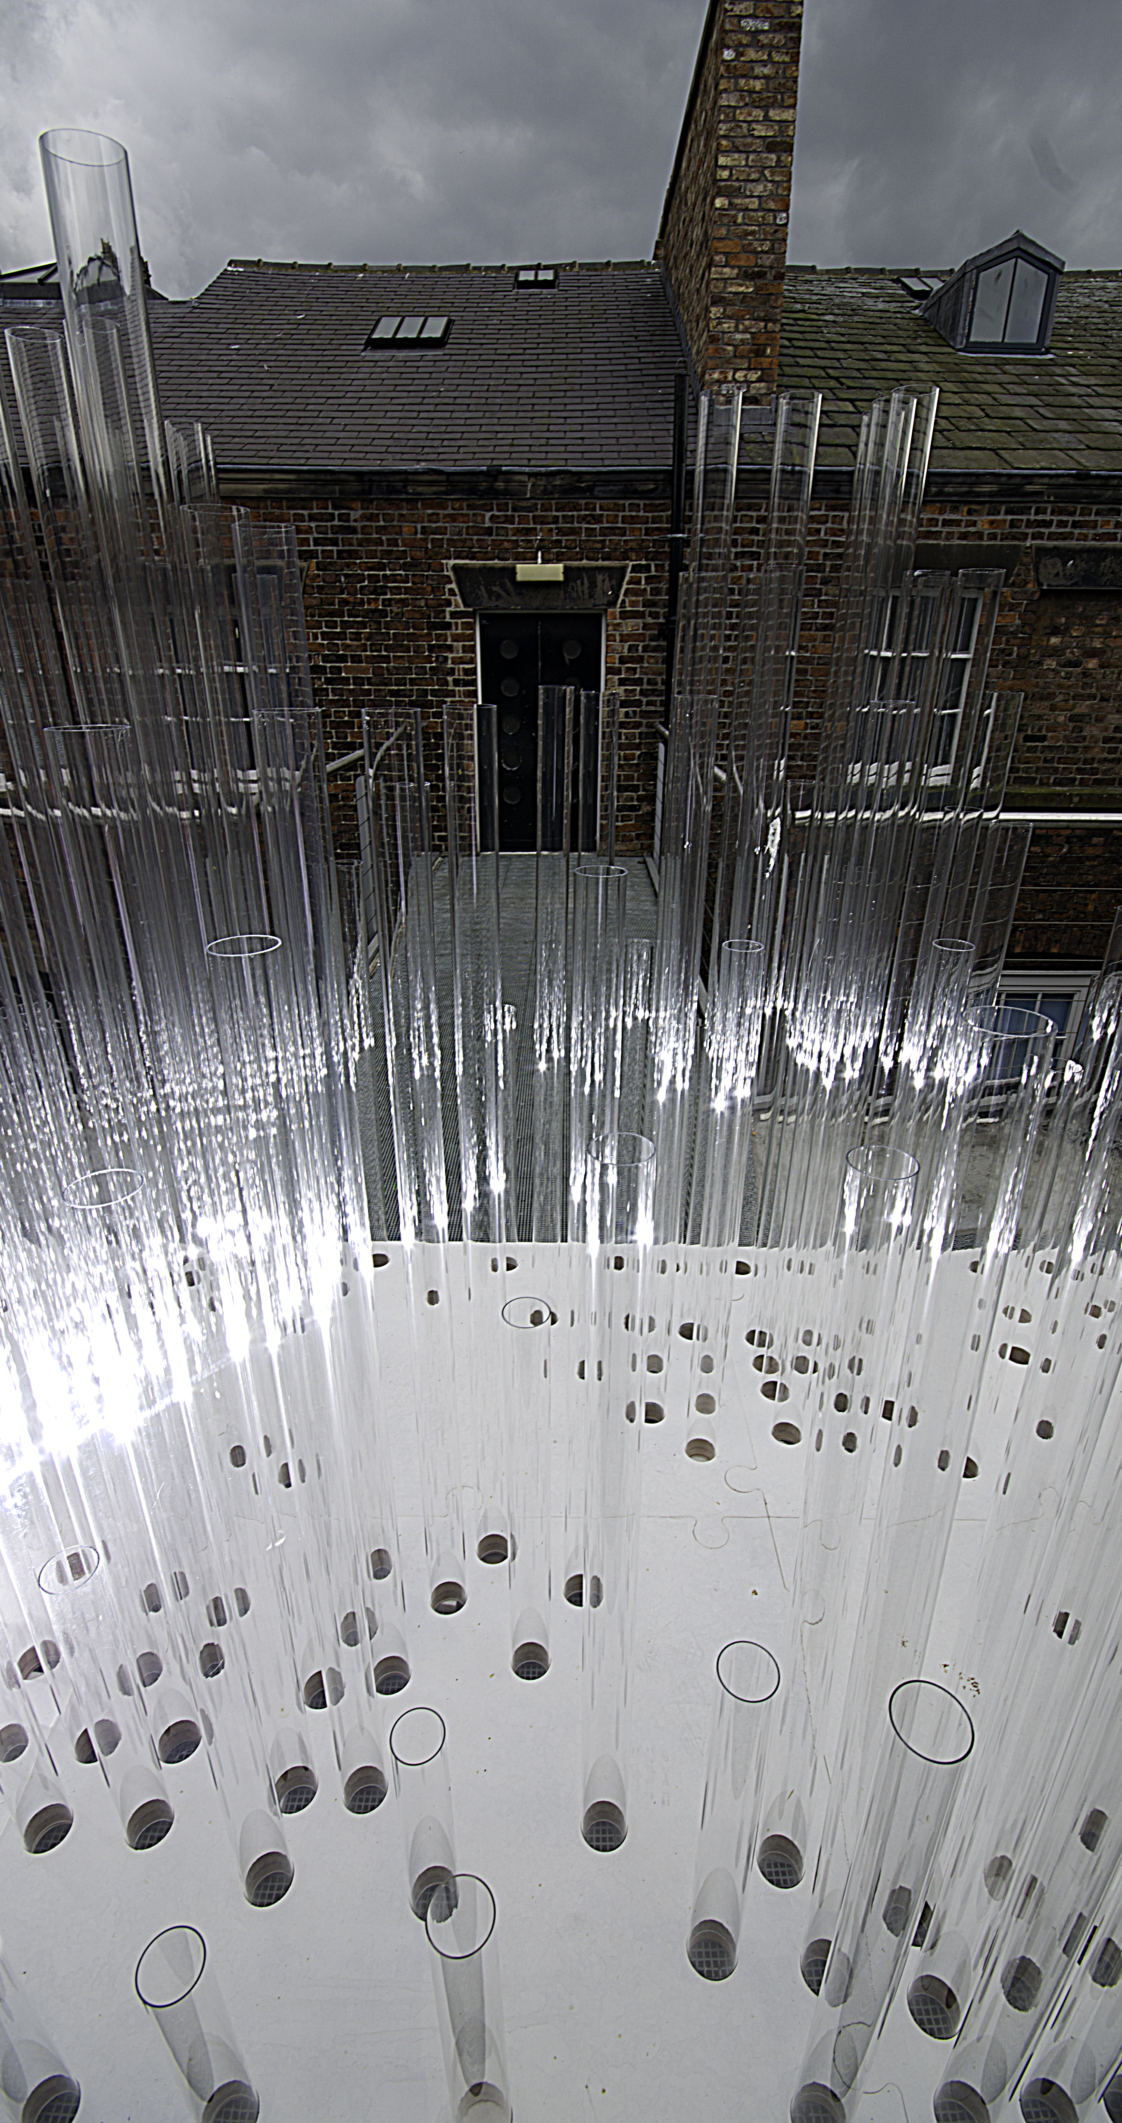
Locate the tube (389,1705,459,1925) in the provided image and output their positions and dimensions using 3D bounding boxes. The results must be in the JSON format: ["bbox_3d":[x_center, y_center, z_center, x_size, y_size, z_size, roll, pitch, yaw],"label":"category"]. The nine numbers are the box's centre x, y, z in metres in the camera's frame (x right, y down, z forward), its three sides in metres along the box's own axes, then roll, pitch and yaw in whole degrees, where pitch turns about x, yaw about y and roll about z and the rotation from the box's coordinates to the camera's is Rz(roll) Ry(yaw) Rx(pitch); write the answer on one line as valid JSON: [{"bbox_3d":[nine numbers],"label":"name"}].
[{"bbox_3d":[-0.155,0.897,1.035,0.060,0.346,0.060,0,23,0],"label":"tube"}]

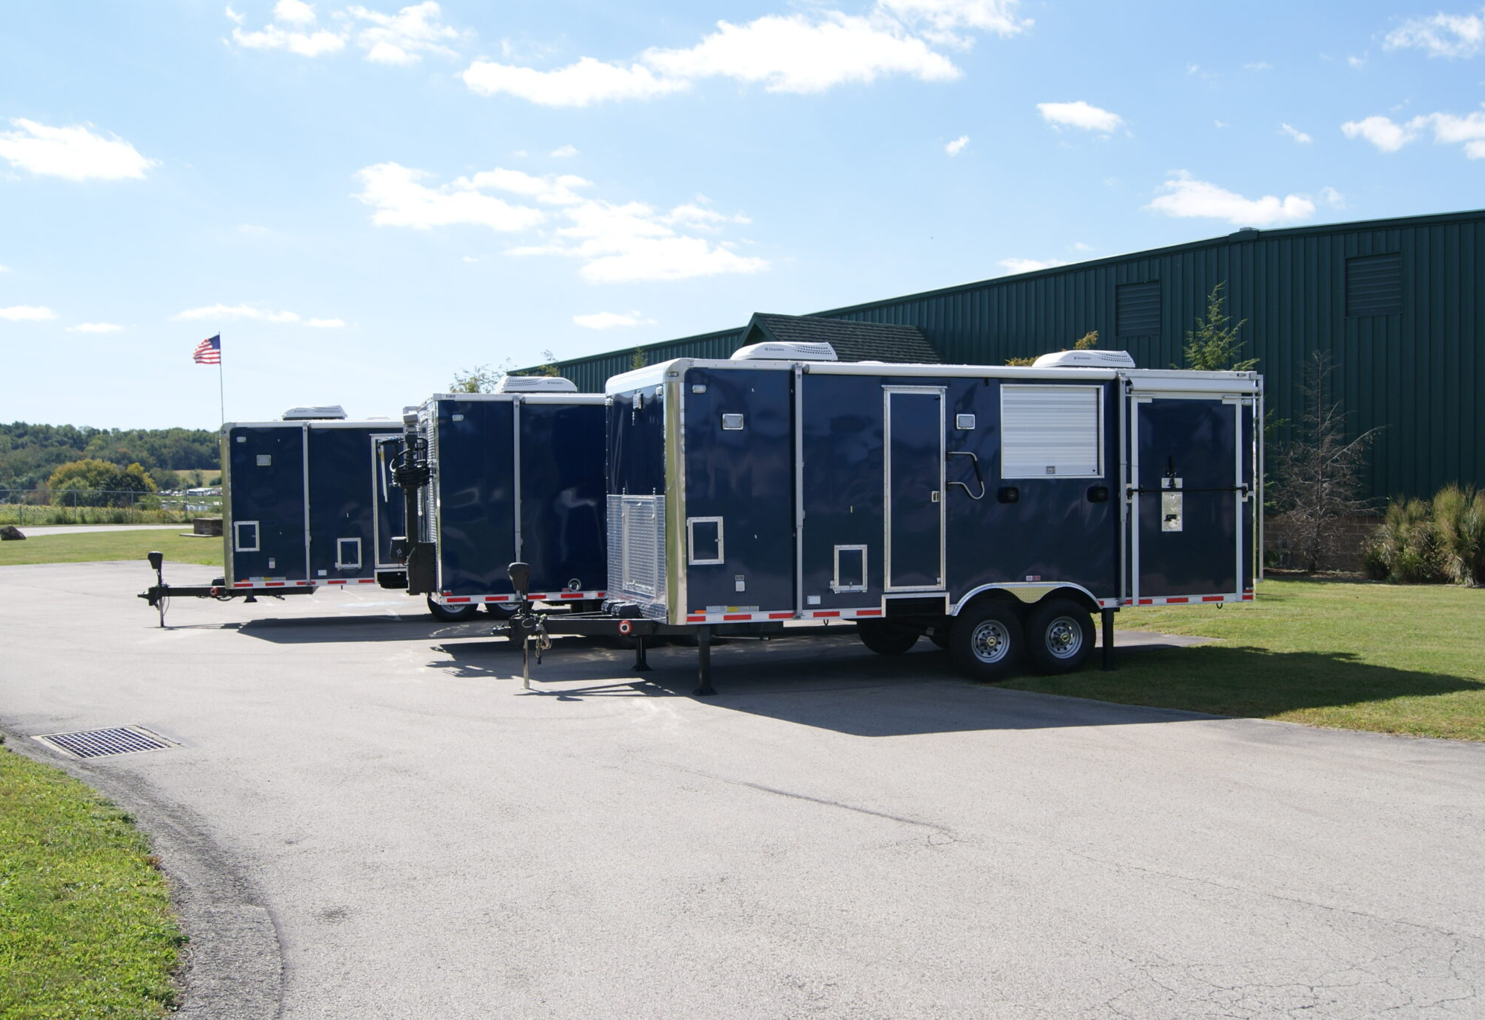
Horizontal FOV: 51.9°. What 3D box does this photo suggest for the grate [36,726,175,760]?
[{"bbox_3d":[-4.885,1.813,11.756,0.770,0.060,1.310,-1,1,-40],"label":"grate"}]

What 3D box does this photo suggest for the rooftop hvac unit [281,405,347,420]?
[{"bbox_3d":[-6.770,-1.522,24.196,1.000,0.255,0.720,-2,1,-11],"label":"rooftop hvac unit"}]

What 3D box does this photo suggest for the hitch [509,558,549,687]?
[{"bbox_3d":[-2.112,1.138,15.071,0.400,1.260,0.280,-1,1,-20],"label":"hitch"}]

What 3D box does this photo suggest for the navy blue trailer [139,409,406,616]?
[{"bbox_3d":[-5.444,0.025,24.475,8.100,3.410,2.520,-2,1,-11],"label":"navy blue trailer"}]

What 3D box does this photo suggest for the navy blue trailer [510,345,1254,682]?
[{"bbox_3d":[1.377,-0.017,16.289,8.080,3.460,2.520,-1,1,-20],"label":"navy blue trailer"}]

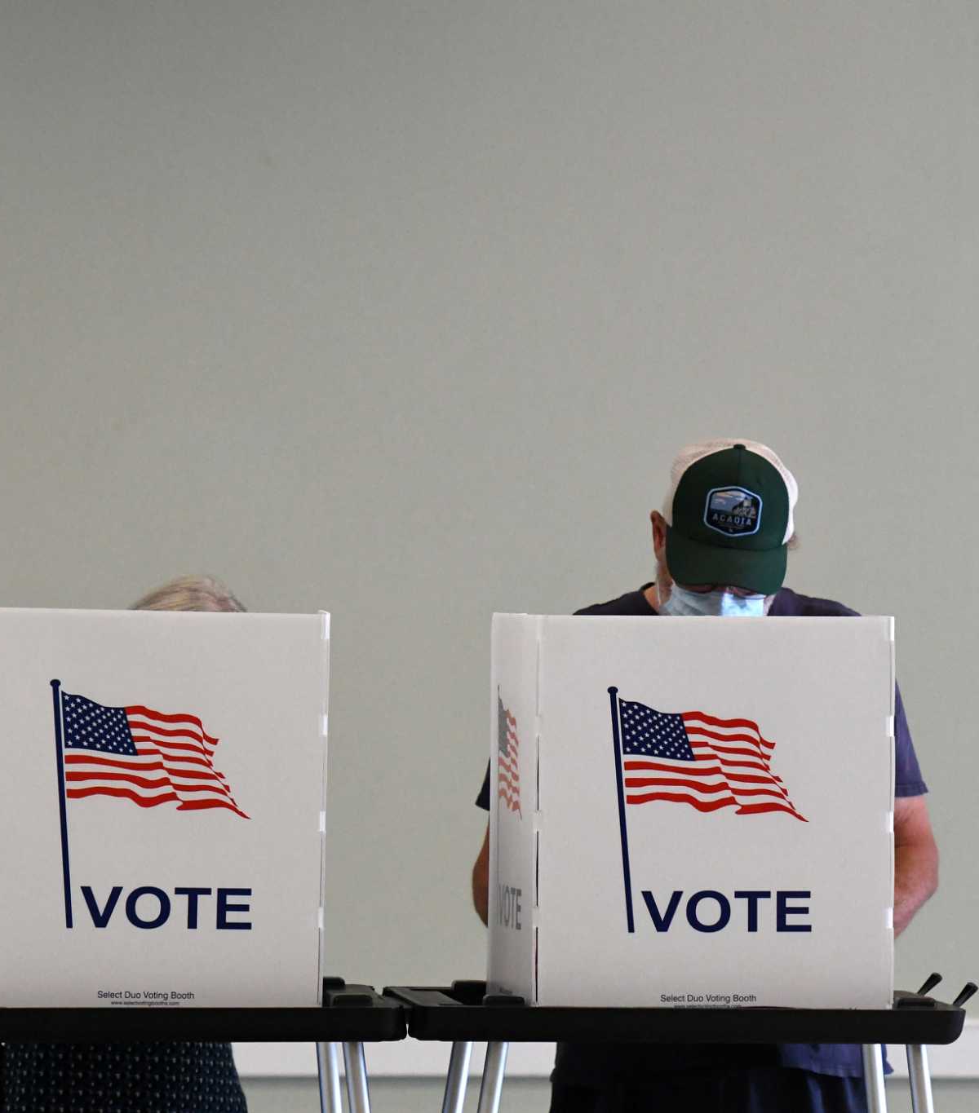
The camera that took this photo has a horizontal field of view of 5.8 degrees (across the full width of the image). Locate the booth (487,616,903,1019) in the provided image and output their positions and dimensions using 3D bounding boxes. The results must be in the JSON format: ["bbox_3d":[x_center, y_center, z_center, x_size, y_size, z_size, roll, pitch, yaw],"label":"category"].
[{"bbox_3d":[0.282,0.354,13.540,0.490,0.550,0.430,0,0,-7],"label":"booth"}]

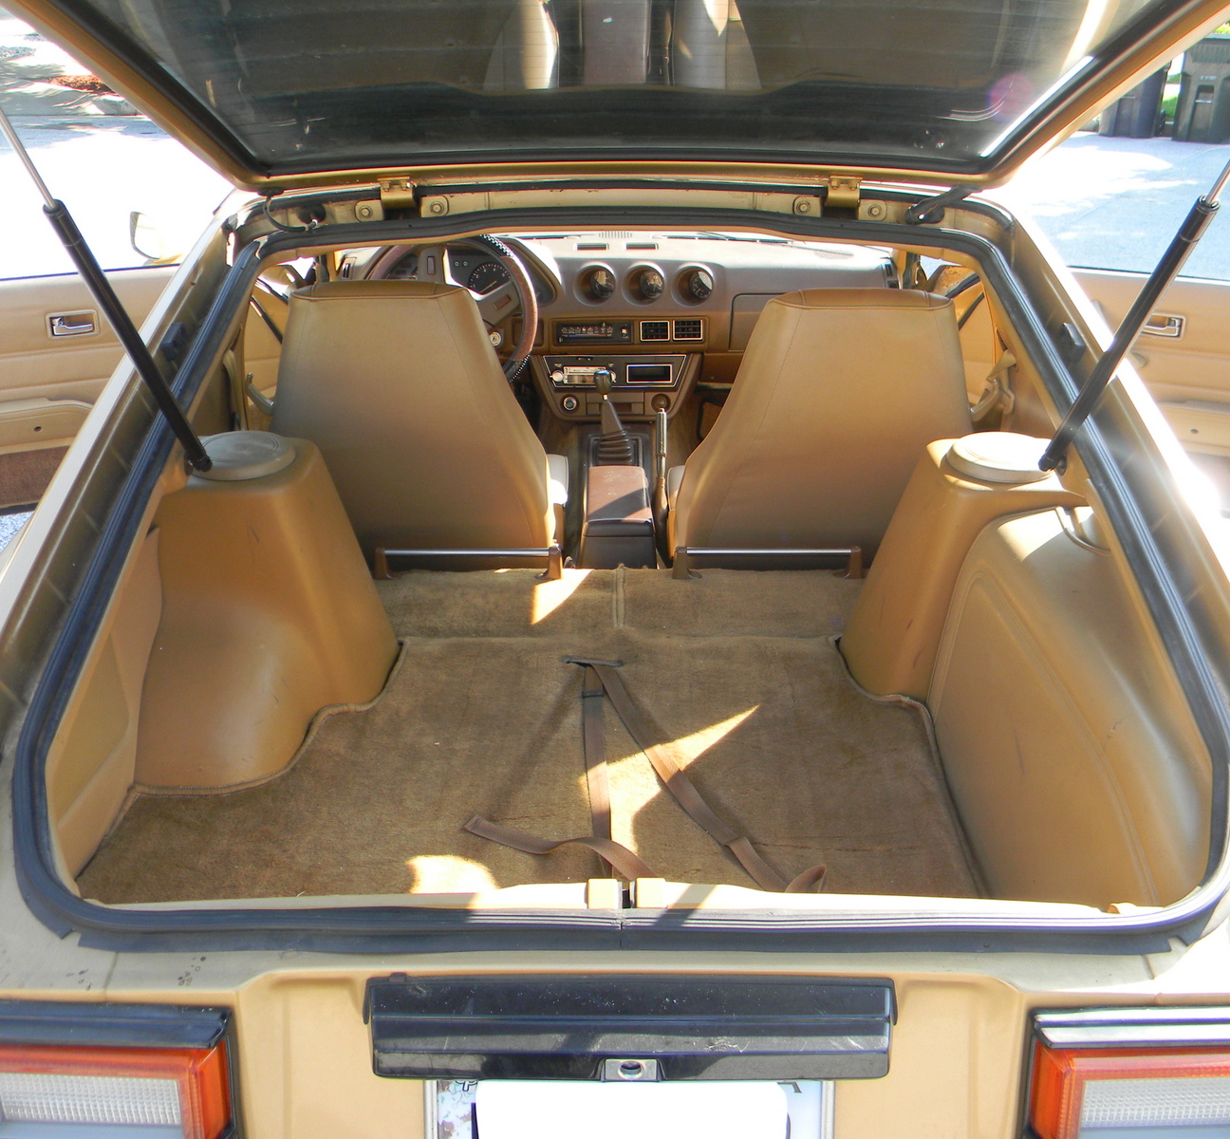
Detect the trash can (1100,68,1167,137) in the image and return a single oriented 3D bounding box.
[{"bbox_3d":[6.120,-5.653,14.301,0.660,1.100,0.750,15,29,30],"label":"trash can"}]

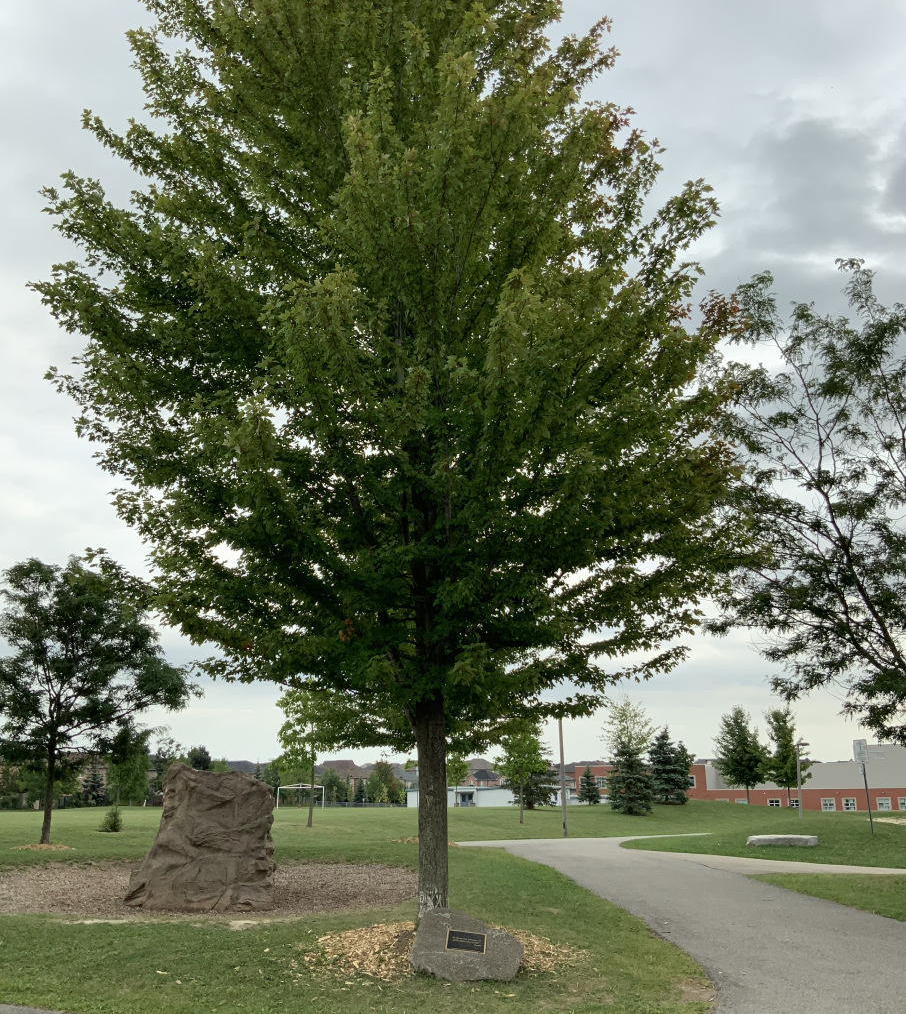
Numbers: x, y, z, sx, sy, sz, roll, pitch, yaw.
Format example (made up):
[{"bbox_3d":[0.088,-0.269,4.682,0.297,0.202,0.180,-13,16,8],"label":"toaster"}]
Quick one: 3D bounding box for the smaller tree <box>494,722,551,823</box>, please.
[{"bbox_3d":[3.124,11.836,45.496,2.517,4.569,2.517,-1,-16,4],"label":"smaller tree"}]

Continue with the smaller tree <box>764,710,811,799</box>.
[{"bbox_3d":[26.253,19.629,79.663,3.778,7.570,3.778,-5,-16,17],"label":"smaller tree"}]

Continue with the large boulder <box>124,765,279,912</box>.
[{"bbox_3d":[-3.459,4.446,13.864,2.041,1.861,1.450,1,-16,-3],"label":"large boulder"}]

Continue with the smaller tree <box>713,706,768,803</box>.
[{"bbox_3d":[18.434,15.919,65.127,3.475,6.192,3.475,-4,-16,15],"label":"smaller tree"}]

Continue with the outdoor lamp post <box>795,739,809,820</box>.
[{"bbox_3d":[18.997,14.926,55.014,0.723,4.249,0.350,0,-16,0],"label":"outdoor lamp post"}]

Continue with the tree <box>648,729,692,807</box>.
[{"bbox_3d":[15.203,18.112,70.740,3.076,5.283,3.076,-3,-16,11],"label":"tree"}]

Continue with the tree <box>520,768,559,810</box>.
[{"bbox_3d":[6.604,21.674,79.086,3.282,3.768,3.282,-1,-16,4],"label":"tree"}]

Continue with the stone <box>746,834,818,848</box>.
[{"bbox_3d":[8.975,9.097,27.564,1.920,0.420,0.720,0,-16,0],"label":"stone"}]

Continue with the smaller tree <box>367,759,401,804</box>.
[{"bbox_3d":[-8.365,34.247,125.414,4.213,5.738,4.213,1,-16,-4],"label":"smaller tree"}]

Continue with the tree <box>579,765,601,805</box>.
[{"bbox_3d":[9.883,20.192,73.270,1.593,2.862,1.593,-2,-16,7],"label":"tree"}]

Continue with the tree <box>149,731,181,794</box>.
[{"bbox_3d":[-26.043,23.785,92.000,3.272,6.602,3.272,4,-16,-15],"label":"tree"}]

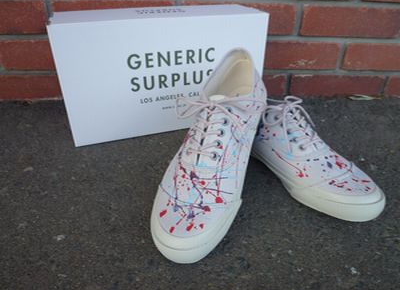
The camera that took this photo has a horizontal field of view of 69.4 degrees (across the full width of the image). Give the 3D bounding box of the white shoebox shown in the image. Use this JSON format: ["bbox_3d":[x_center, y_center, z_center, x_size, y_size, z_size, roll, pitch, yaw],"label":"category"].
[{"bbox_3d":[-0.064,-0.135,0.519,0.335,0.189,0.114,-10,34,-17],"label":"white shoebox"}]

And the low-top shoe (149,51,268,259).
[{"bbox_3d":[0.019,-0.014,0.336,0.100,0.098,0.281,10,53,18],"label":"low-top shoe"}]

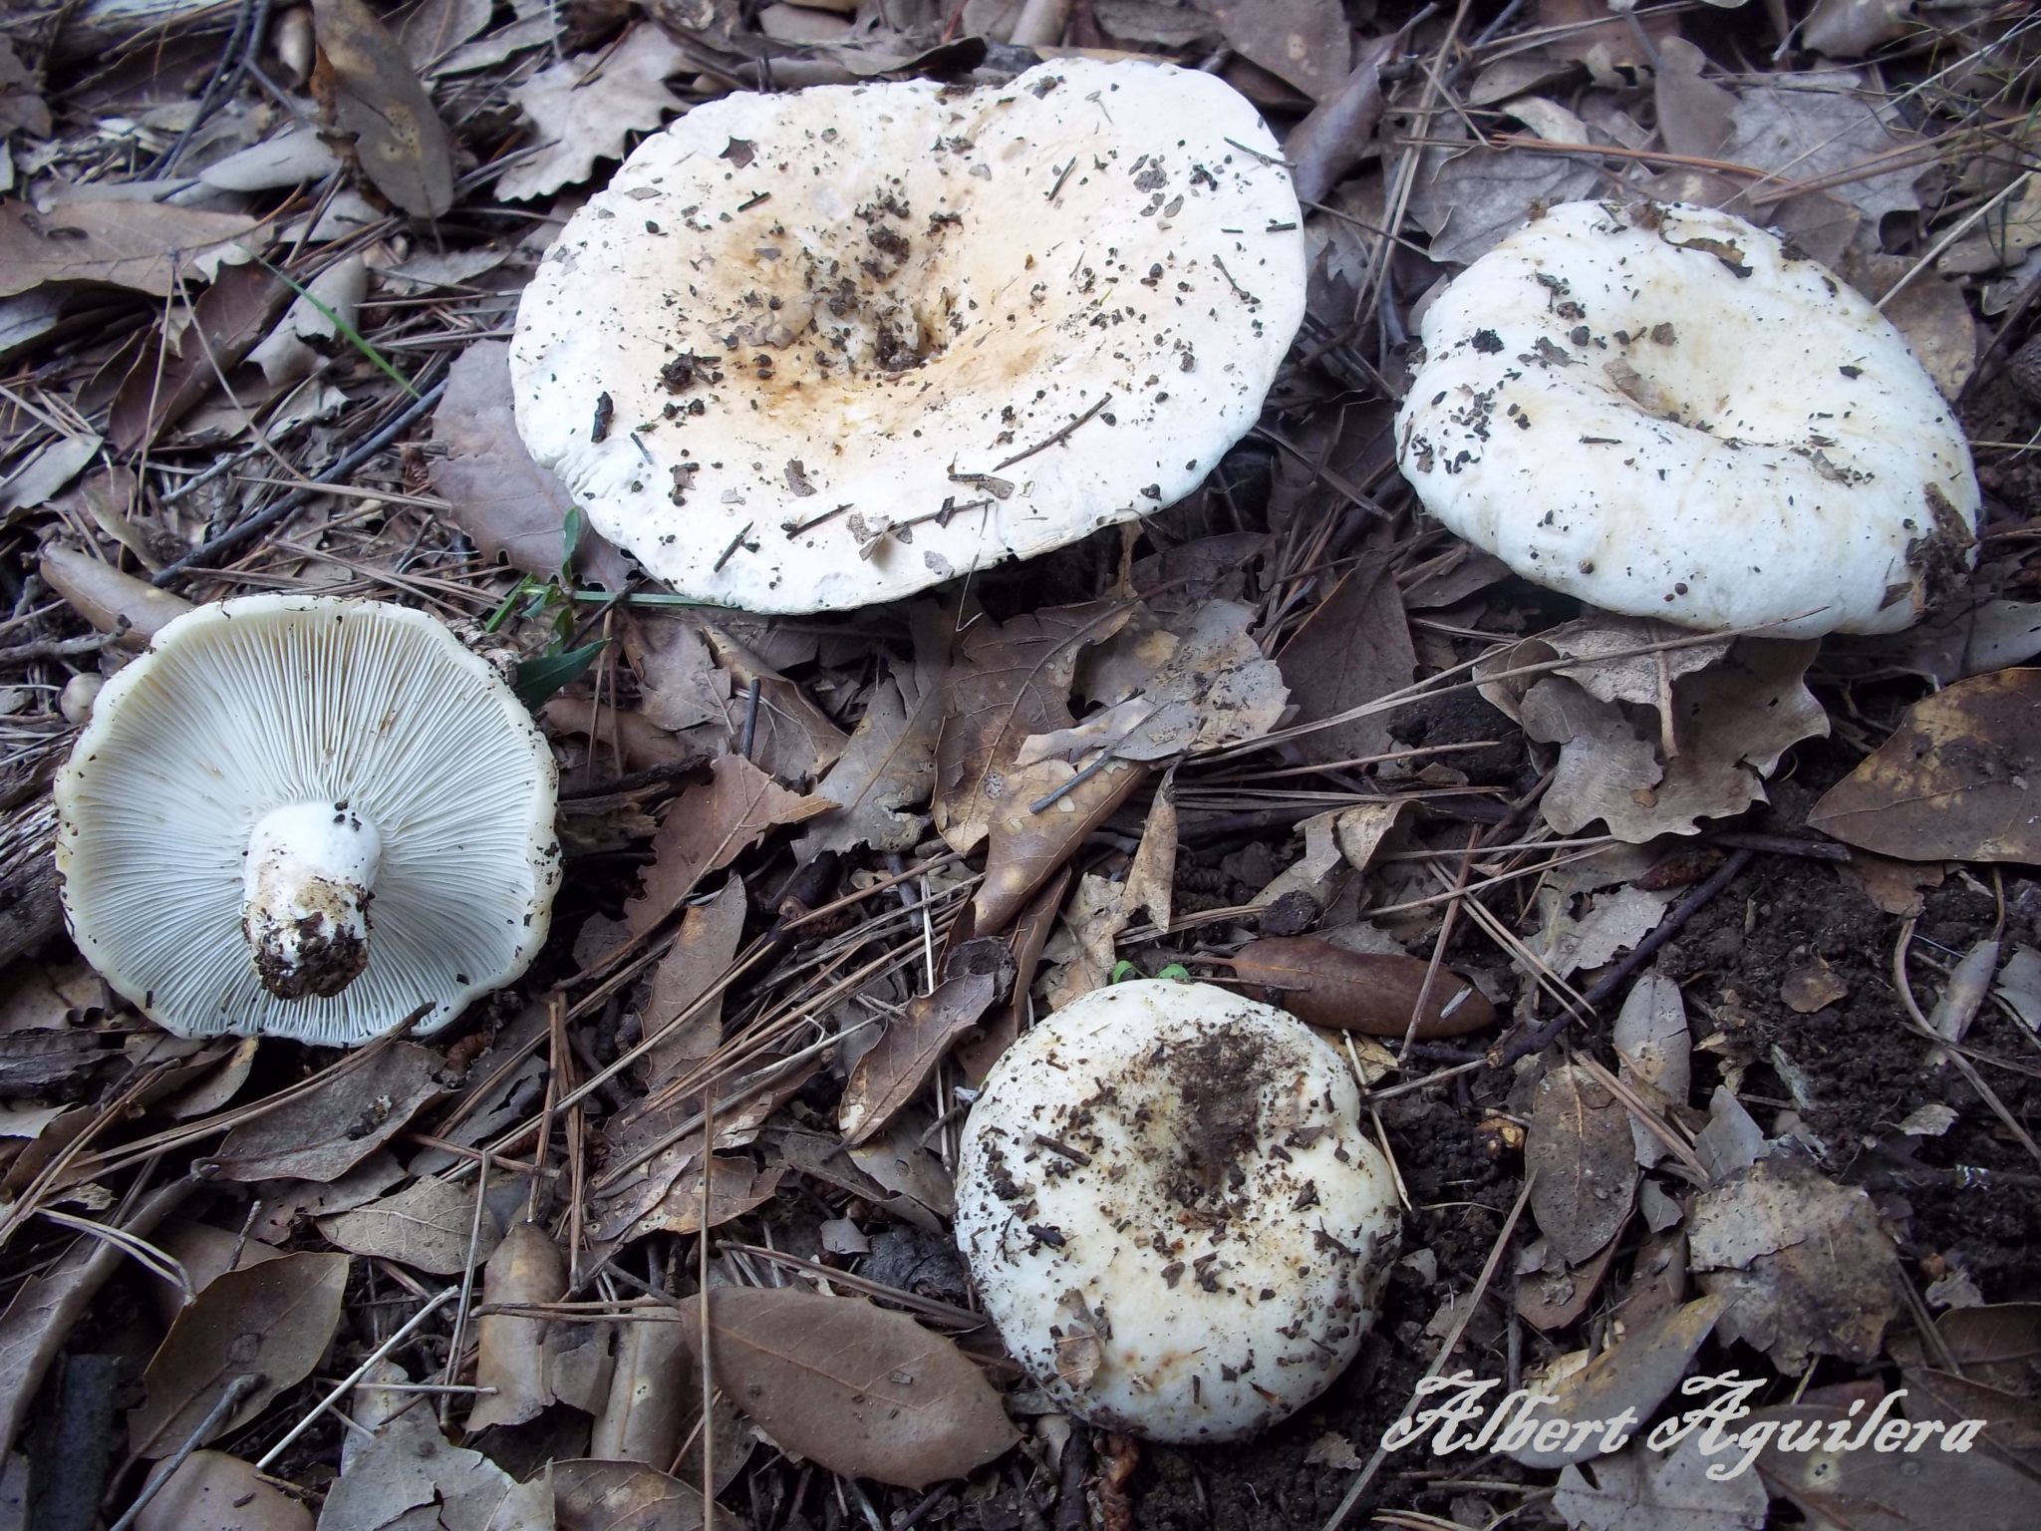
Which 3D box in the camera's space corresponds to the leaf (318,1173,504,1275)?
[{"bbox_3d":[-0.117,0.088,0.409,0.037,0.009,0.020,3,55,2],"label":"leaf"}]

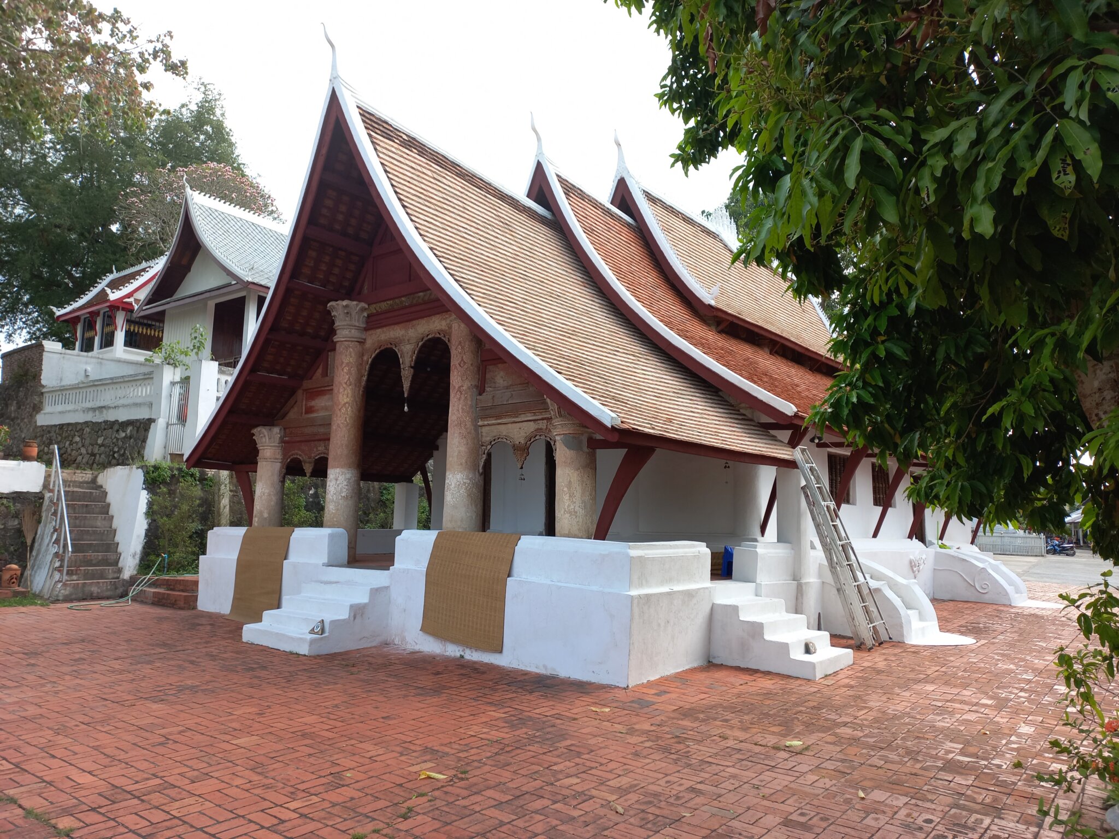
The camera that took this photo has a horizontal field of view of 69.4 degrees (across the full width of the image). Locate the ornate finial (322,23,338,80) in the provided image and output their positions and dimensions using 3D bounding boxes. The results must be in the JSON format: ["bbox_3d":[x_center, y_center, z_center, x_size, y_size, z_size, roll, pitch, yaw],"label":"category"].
[{"bbox_3d":[-2.882,-4.647,10.183,0.080,0.680,0.250,-4,-9,38],"label":"ornate finial"}]

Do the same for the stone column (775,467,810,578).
[{"bbox_3d":[3.220,1.442,11.108,0.330,1.480,0.330,-4,-9,38],"label":"stone column"}]

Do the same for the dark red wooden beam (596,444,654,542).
[{"bbox_3d":[0.658,0.805,8.560,0.720,1.000,0.120,-4,-9,38],"label":"dark red wooden beam"}]

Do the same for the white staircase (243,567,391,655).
[{"bbox_3d":[-2.895,2.239,9.680,1.305,0.883,1.128,-4,-9,37],"label":"white staircase"}]

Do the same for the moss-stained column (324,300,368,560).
[{"bbox_3d":[-3.101,0.134,11.613,0.520,3.740,0.520,-4,-9,38],"label":"moss-stained column"}]

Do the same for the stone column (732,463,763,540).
[{"bbox_3d":[2.957,1.134,12.650,0.451,1.570,0.451,-4,-9,37],"label":"stone column"}]

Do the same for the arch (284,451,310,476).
[{"bbox_3d":[-3.974,0.677,12.223,0.640,0.380,0.130,-4,-9,38],"label":"arch"}]

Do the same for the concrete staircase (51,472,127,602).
[{"bbox_3d":[-8.540,2.040,14.542,1.109,2.110,2.061,7,-9,-40],"label":"concrete staircase"}]

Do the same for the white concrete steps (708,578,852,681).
[{"bbox_3d":[2.458,2.321,9.081,1.300,0.830,1.210,-4,-9,38],"label":"white concrete steps"}]

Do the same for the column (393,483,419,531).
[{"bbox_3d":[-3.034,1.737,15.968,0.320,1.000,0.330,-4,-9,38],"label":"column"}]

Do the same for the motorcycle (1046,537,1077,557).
[{"bbox_3d":[32.289,8.230,52.000,1.900,1.100,0.700,-6,-10,45],"label":"motorcycle"}]

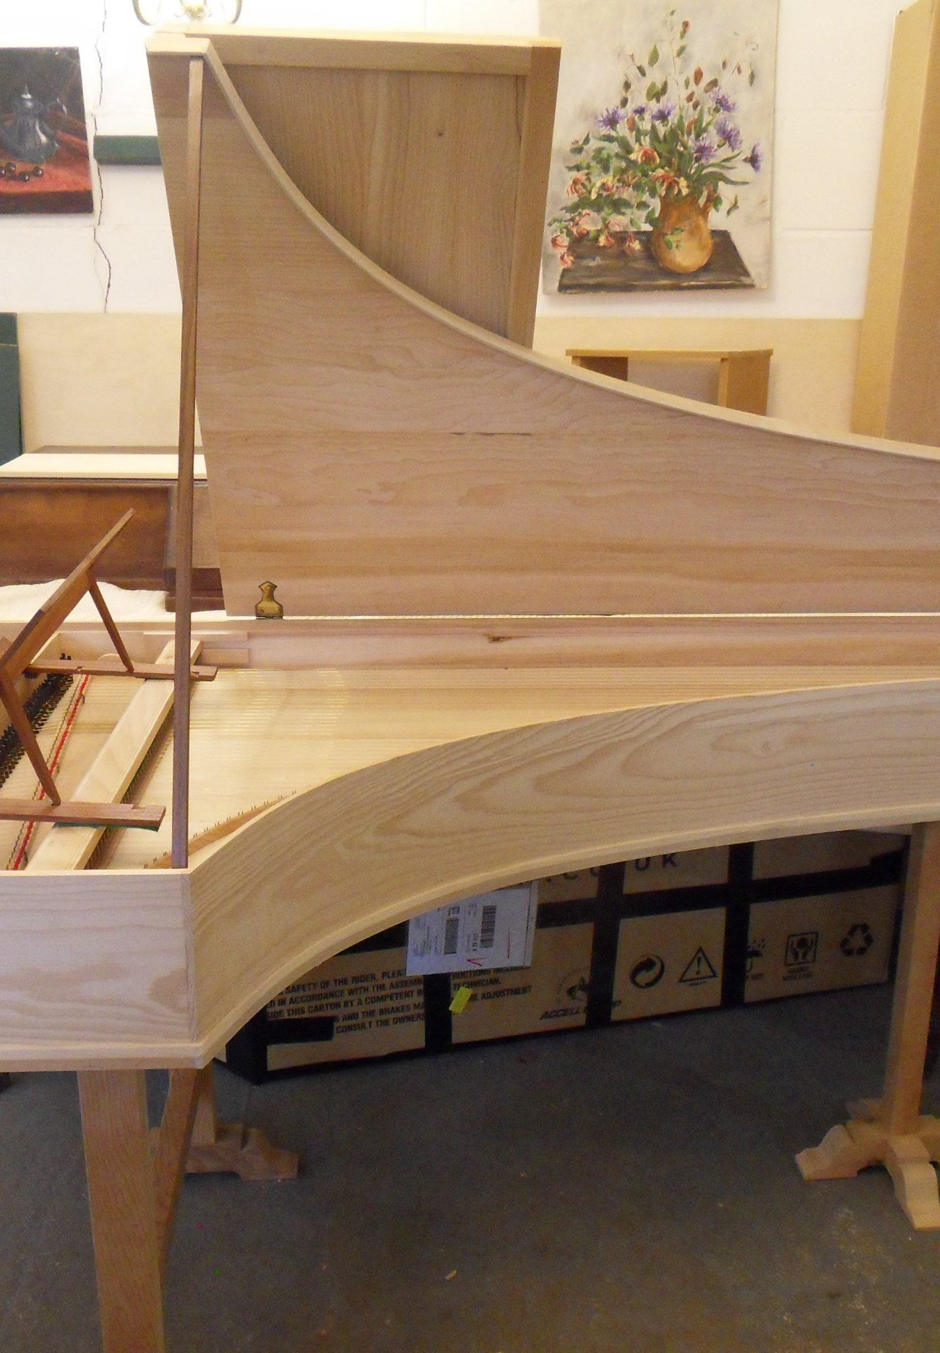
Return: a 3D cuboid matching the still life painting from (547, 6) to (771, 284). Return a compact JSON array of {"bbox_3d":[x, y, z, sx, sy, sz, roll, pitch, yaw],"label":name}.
[{"bbox_3d":[0.369,-1.067,2.451,0.457,0.600,0.020,-2,16,1],"label":"still life painting"}]

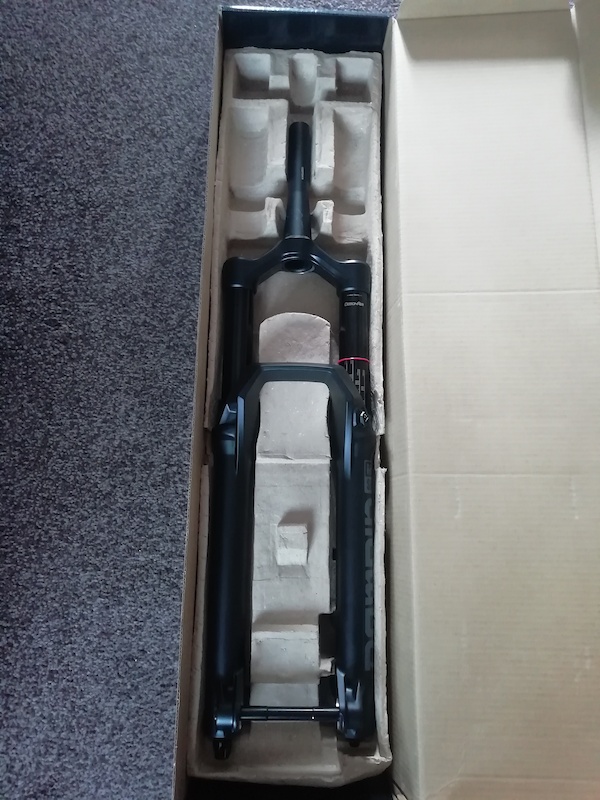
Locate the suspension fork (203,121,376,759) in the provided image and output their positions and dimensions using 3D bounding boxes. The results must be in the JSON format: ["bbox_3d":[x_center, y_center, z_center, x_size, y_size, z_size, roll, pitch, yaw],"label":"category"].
[{"bbox_3d":[-0.007,0.002,0.765,0.196,0.105,0.825,1,78,-1],"label":"suspension fork"}]

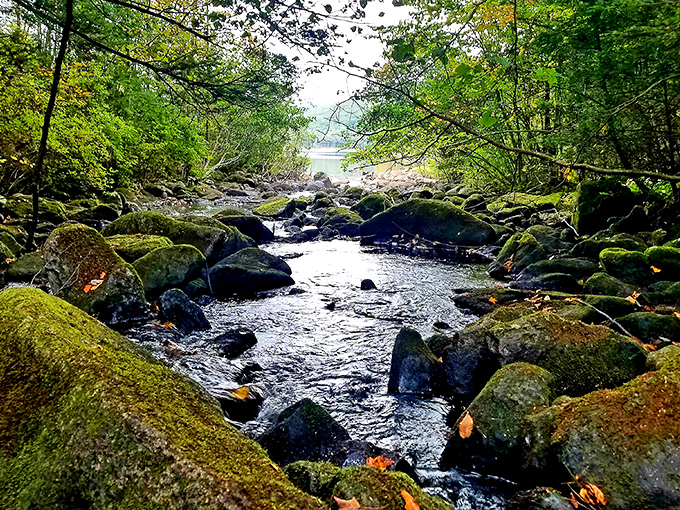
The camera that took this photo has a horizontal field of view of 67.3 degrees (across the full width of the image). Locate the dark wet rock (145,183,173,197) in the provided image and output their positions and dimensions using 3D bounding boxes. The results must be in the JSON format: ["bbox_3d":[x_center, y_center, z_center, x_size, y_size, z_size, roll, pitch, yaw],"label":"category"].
[{"bbox_3d":[-3.934,-1.400,11.080,0.631,0.336,0.505,0,12,0],"label":"dark wet rock"}]

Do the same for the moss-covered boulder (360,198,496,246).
[{"bbox_3d":[1.097,-0.412,6.404,1.667,0.560,1.034,2,12,10],"label":"moss-covered boulder"}]

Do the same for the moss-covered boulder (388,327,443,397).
[{"bbox_3d":[0.408,0.574,2.729,0.292,0.365,0.292,2,12,9],"label":"moss-covered boulder"}]

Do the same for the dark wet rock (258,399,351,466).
[{"bbox_3d":[-0.157,0.759,2.155,0.415,0.250,0.311,-1,12,-4],"label":"dark wet rock"}]

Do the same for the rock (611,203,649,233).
[{"bbox_3d":[3.248,-0.378,5.747,0.395,0.372,0.316,7,14,29],"label":"rock"}]

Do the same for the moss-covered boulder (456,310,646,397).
[{"bbox_3d":[1.178,0.552,2.929,1.006,0.350,0.654,5,13,23],"label":"moss-covered boulder"}]

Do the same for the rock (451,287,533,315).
[{"bbox_3d":[1.271,0.379,4.261,0.670,0.163,0.503,0,12,0],"label":"rock"}]

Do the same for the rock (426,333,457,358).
[{"bbox_3d":[0.617,0.567,3.106,0.225,0.173,0.180,3,12,12],"label":"rock"}]

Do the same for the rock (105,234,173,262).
[{"bbox_3d":[-2.038,0.010,5.172,0.699,0.409,0.594,0,12,0],"label":"rock"}]

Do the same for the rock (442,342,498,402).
[{"bbox_3d":[0.722,0.629,2.762,0.340,0.292,0.306,0,12,0],"label":"rock"}]

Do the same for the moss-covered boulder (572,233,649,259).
[{"bbox_3d":[2.651,-0.073,5.045,0.678,0.266,0.441,6,14,28],"label":"moss-covered boulder"}]

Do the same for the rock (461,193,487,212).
[{"bbox_3d":[2.412,-0.920,9.203,0.451,0.369,0.406,0,12,0],"label":"rock"}]

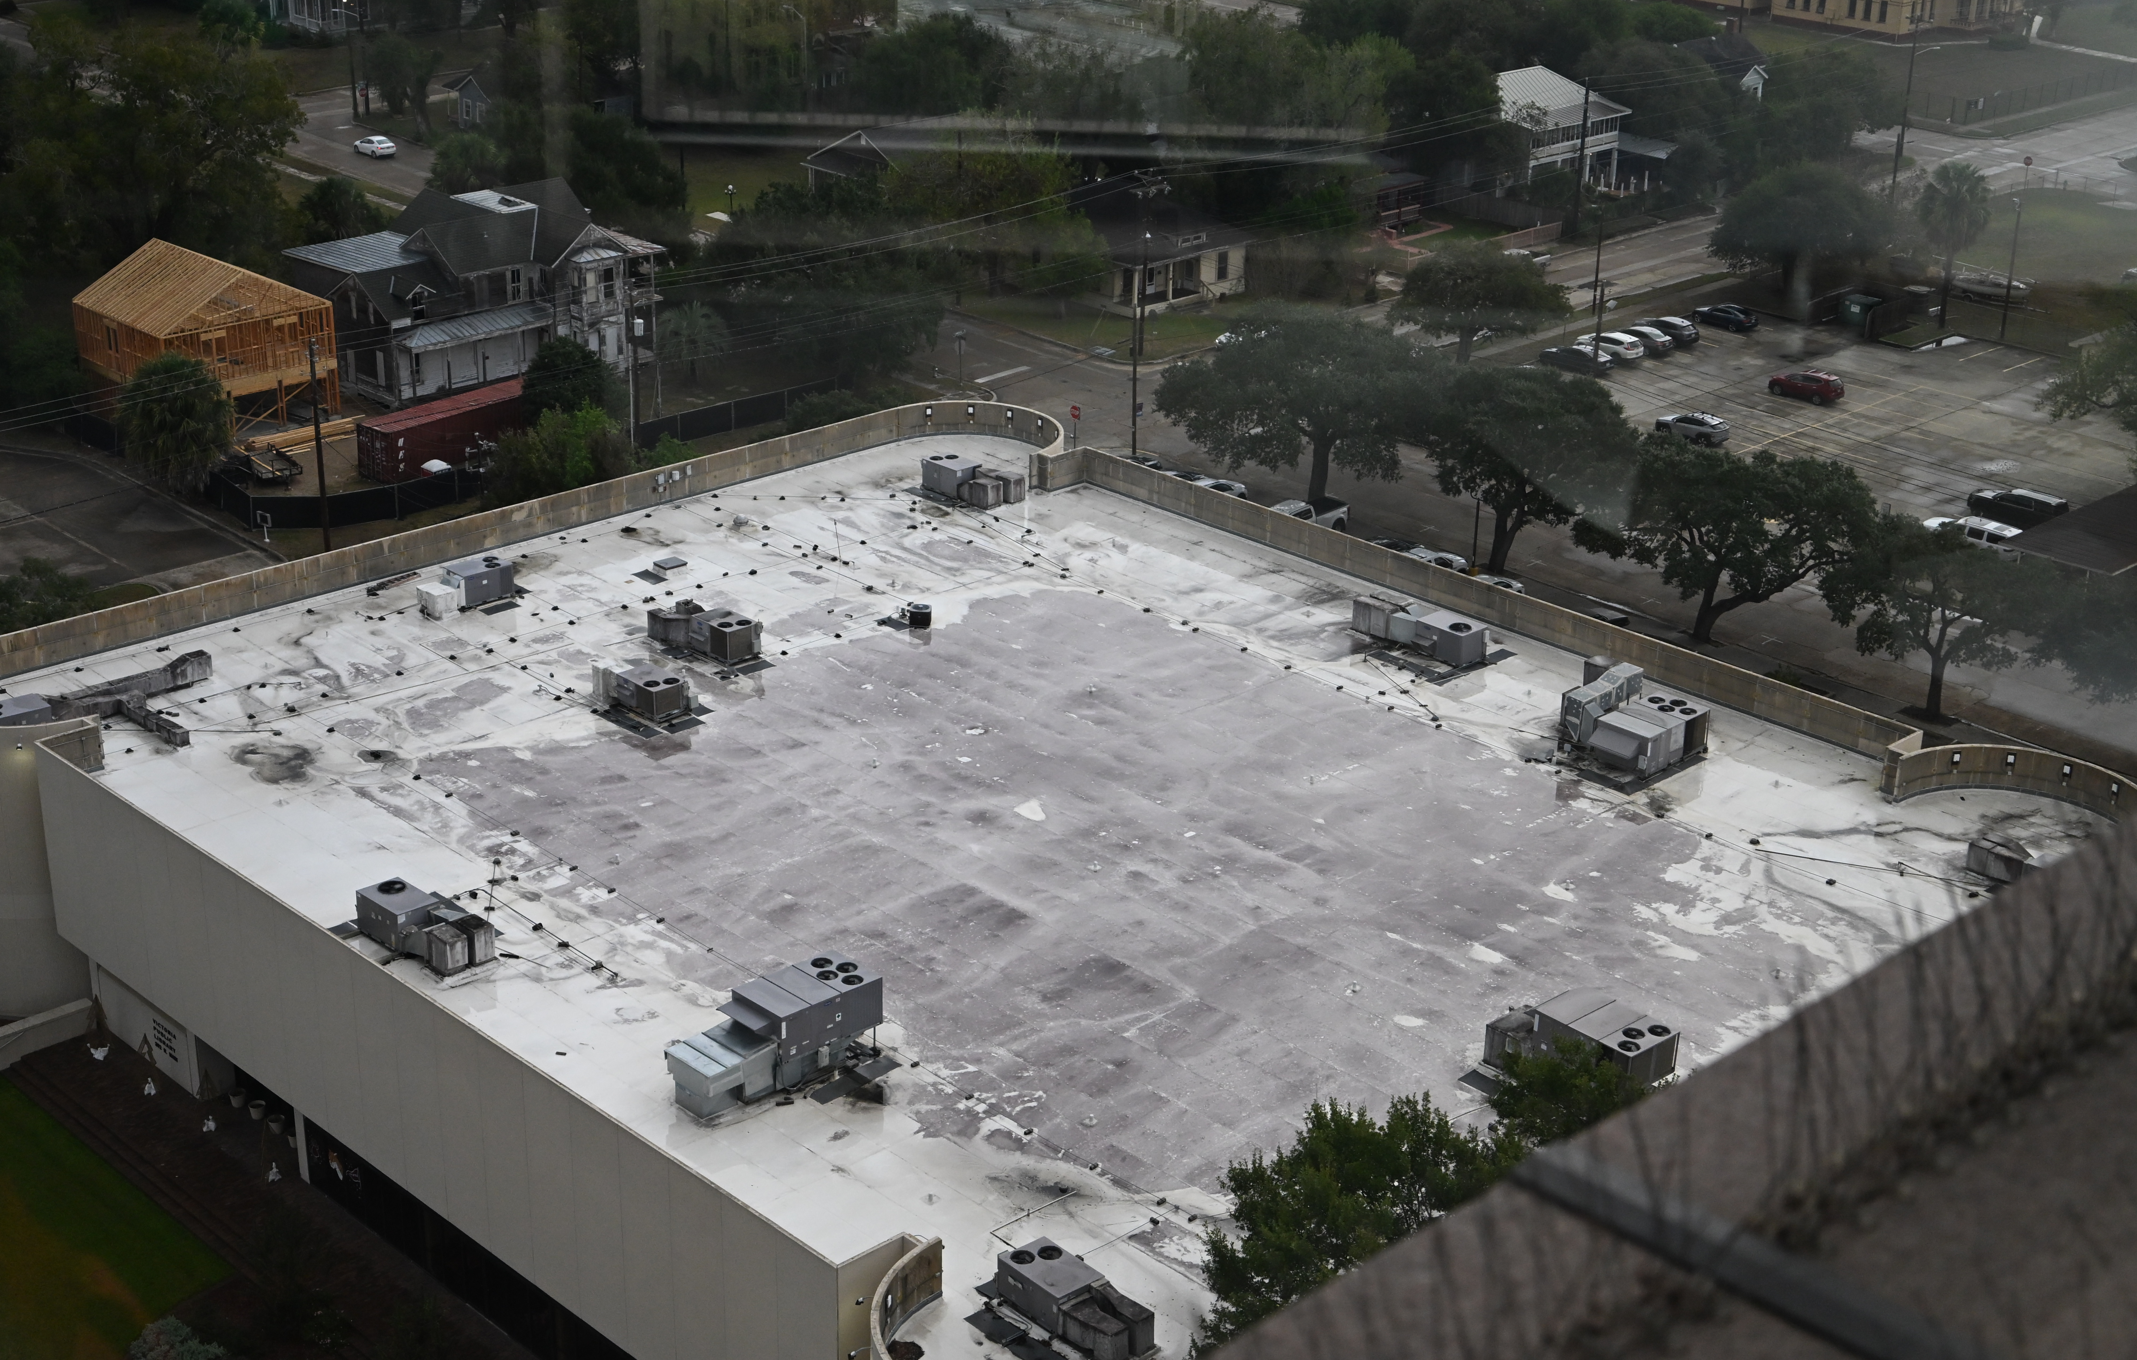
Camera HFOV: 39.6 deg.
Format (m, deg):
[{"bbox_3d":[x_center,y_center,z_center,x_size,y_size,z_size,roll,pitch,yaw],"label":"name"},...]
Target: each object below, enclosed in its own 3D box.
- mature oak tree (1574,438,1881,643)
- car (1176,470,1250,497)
[{"bbox_3d":[30.467,-6.211,138.153,13.600,9.200,13.600,1,22,0],"label":"mature oak tree"},{"bbox_3d":[7.431,-9.780,158.438,4.750,1.450,1.830,-19,30,-40],"label":"car"}]

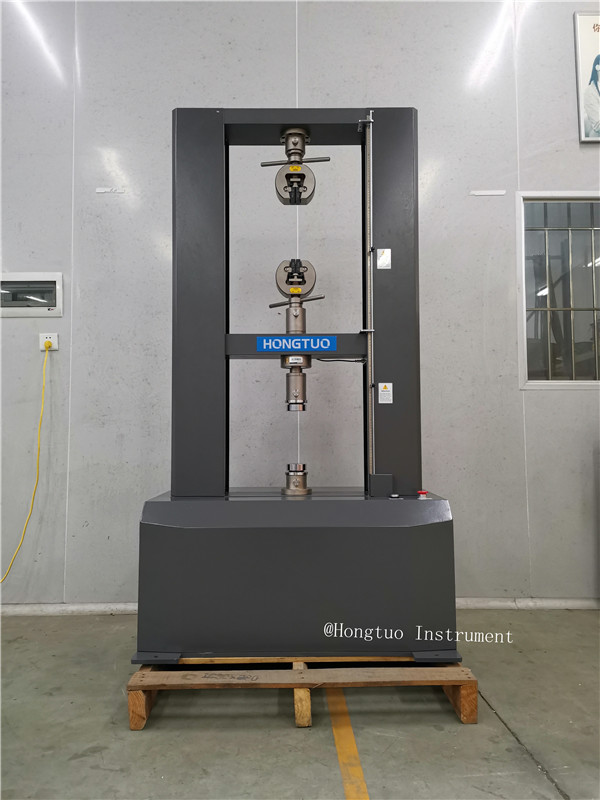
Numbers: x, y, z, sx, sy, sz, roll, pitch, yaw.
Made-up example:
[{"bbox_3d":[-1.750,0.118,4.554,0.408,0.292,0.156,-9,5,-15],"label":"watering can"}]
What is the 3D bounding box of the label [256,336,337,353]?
[{"bbox_3d":[-0.011,-0.200,2.166,0.287,0.053,0.003,0,-3,-1],"label":"label"}]

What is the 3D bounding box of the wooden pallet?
[{"bbox_3d":[0.005,0.899,2.131,1.000,0.125,0.820,0,-3,-1],"label":"wooden pallet"}]

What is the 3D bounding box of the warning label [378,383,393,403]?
[{"bbox_3d":[0.306,-0.024,2.140,0.050,0.071,0.002,0,-3,-1],"label":"warning label"}]

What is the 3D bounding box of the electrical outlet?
[{"bbox_3d":[-1.222,-0.282,2.929,0.086,0.086,0.012,0,-3,-1],"label":"electrical outlet"}]

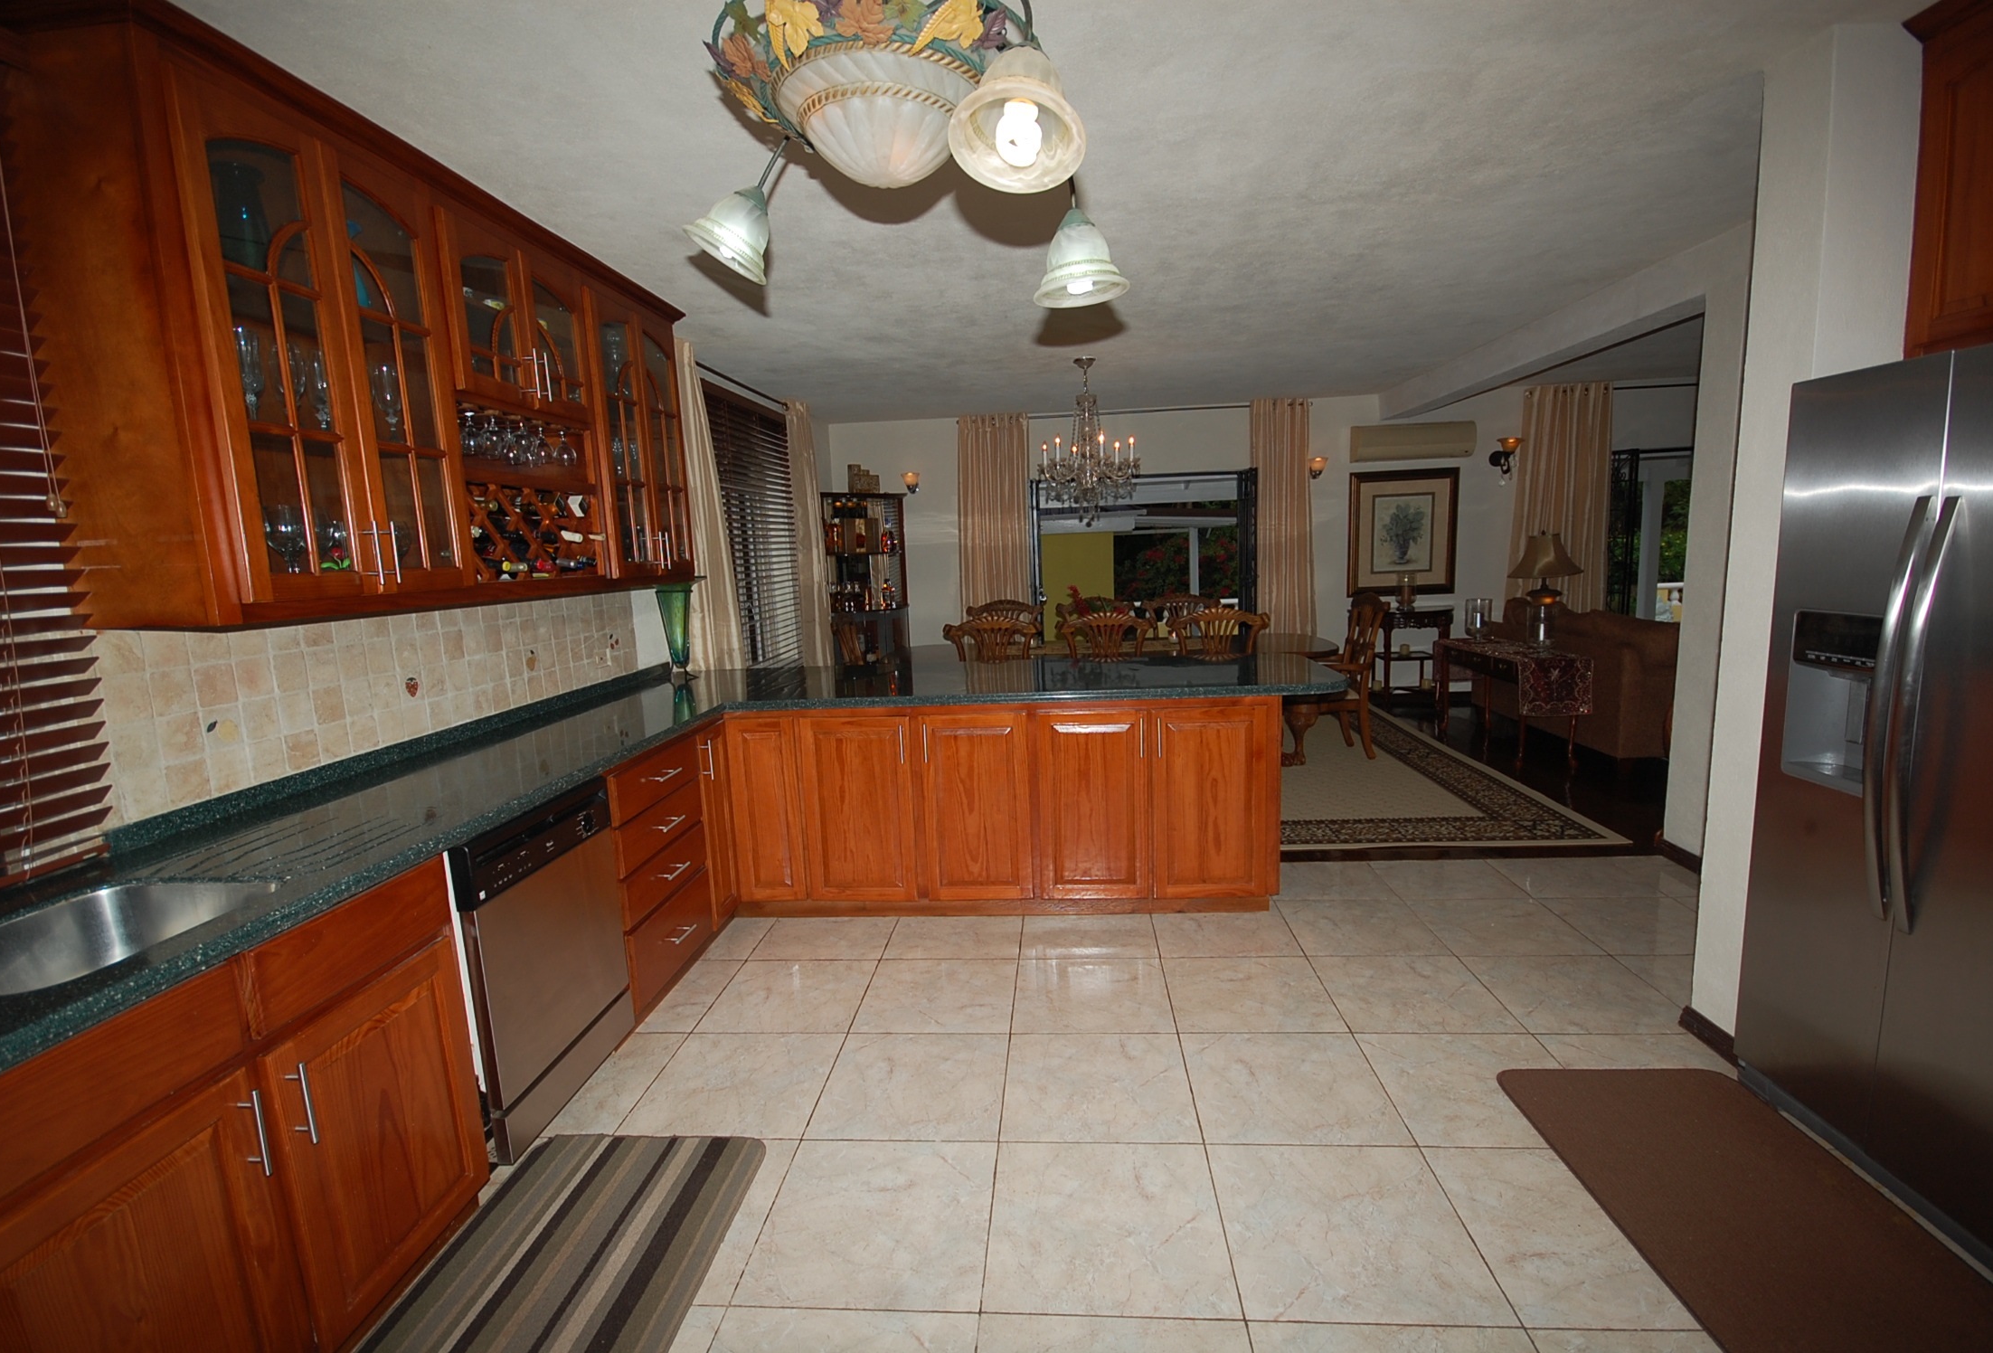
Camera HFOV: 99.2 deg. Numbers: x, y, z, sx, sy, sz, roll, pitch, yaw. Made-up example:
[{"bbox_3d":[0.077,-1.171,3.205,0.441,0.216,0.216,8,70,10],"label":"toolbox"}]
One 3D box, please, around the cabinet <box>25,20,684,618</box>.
[{"bbox_3d":[-1.599,-0.832,2.699,0.360,1.150,2.220,-2,8,5],"label":"cabinet"}]

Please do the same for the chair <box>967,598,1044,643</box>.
[{"bbox_3d":[0.073,-0.011,6.352,0.570,1.070,0.580,-2,8,5],"label":"chair"}]

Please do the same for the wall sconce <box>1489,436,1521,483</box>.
[{"bbox_3d":[4.133,-1.741,6.889,0.210,0.390,0.310,-2,8,5],"label":"wall sconce"}]

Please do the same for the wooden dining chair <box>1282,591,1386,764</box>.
[{"bbox_3d":[2.231,-0.007,5.690,0.640,1.080,0.600,-2,9,5],"label":"wooden dining chair"}]

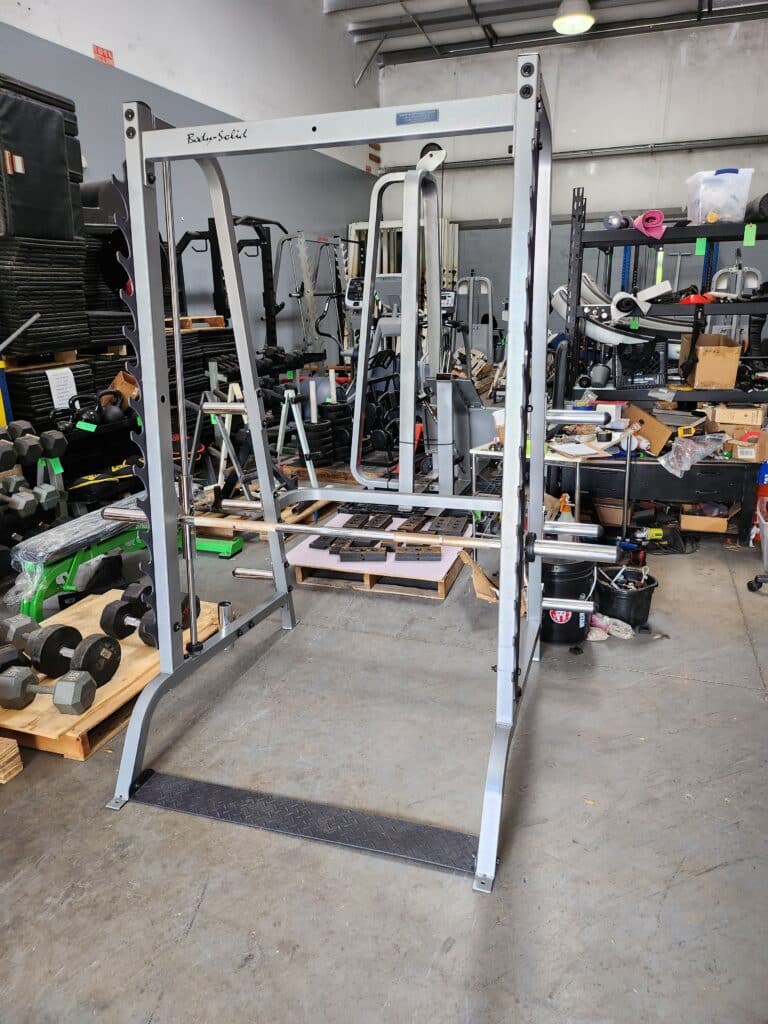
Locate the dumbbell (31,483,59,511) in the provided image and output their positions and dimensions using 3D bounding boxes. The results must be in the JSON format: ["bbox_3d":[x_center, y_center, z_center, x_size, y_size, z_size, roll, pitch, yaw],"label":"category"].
[{"bbox_3d":[-1.979,-0.112,3.980,0.300,0.130,0.140,19,16,13],"label":"dumbbell"}]

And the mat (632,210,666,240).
[{"bbox_3d":[1.635,-1.781,4.420,0.155,0.160,0.600,3,17,14],"label":"mat"}]

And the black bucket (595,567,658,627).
[{"bbox_3d":[1.186,0.423,3.482,0.283,0.208,0.283,4,18,17],"label":"black bucket"}]

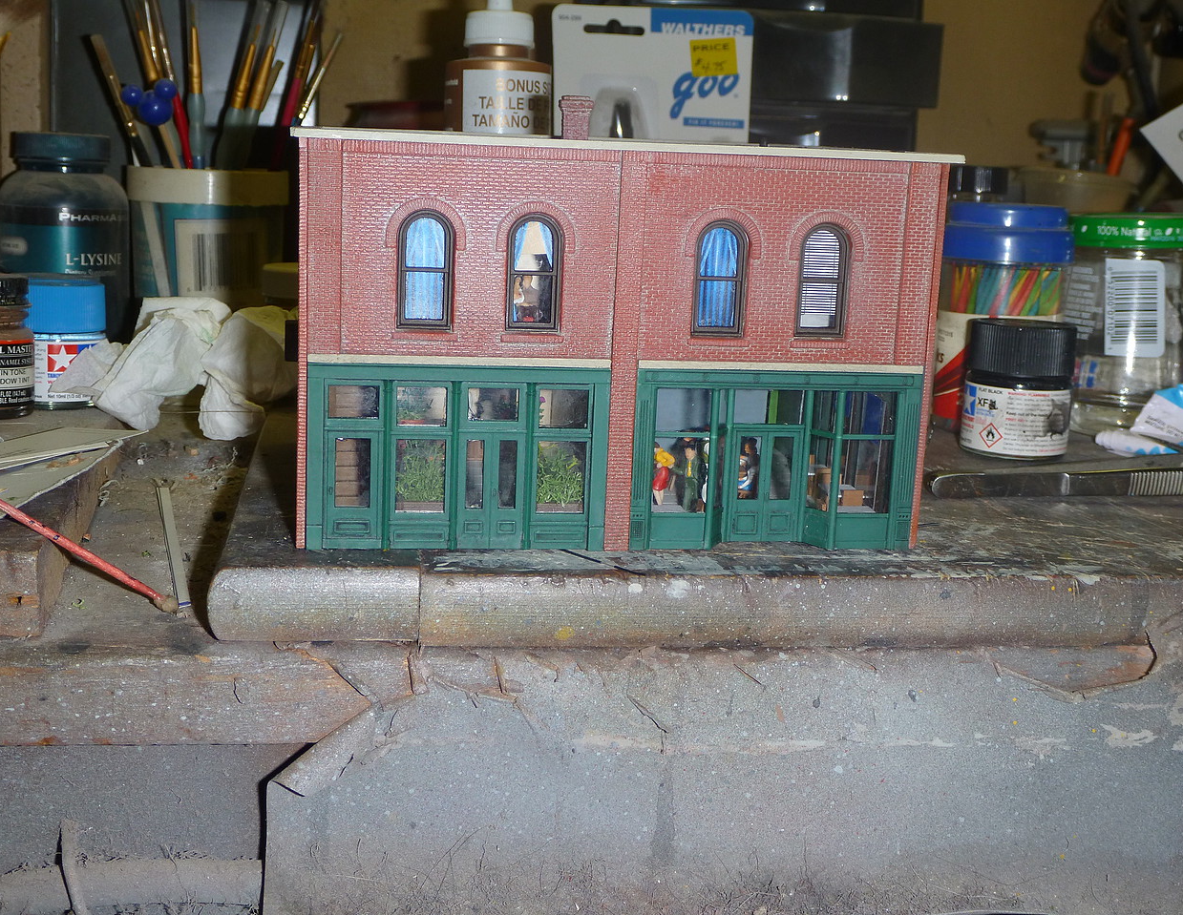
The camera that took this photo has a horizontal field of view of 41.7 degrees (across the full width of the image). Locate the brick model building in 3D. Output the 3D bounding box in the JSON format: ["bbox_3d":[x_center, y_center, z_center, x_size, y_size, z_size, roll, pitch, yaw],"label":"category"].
[{"bbox_3d":[0.001,-0.038,0.393,0.150,0.102,0.097,1,11,-9],"label":"brick model building"}]

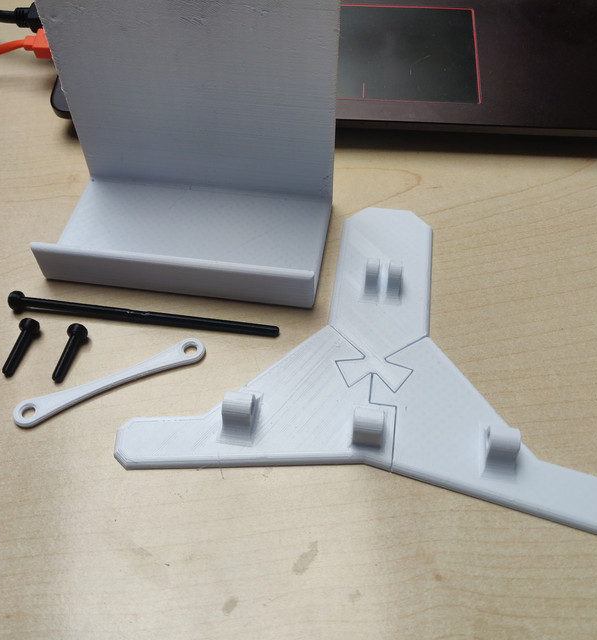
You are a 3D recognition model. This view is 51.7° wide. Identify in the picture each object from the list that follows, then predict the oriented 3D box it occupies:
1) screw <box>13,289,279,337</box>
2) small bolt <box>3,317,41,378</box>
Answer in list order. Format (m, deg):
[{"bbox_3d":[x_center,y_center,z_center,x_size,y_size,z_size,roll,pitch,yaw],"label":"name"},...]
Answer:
[{"bbox_3d":[-0.062,-0.002,0.244,0.109,0.008,0.008,7,58,5],"label":"screw"},{"bbox_3d":[-0.107,0.011,0.237,0.008,0.008,0.022,9,63,7],"label":"small bolt"}]

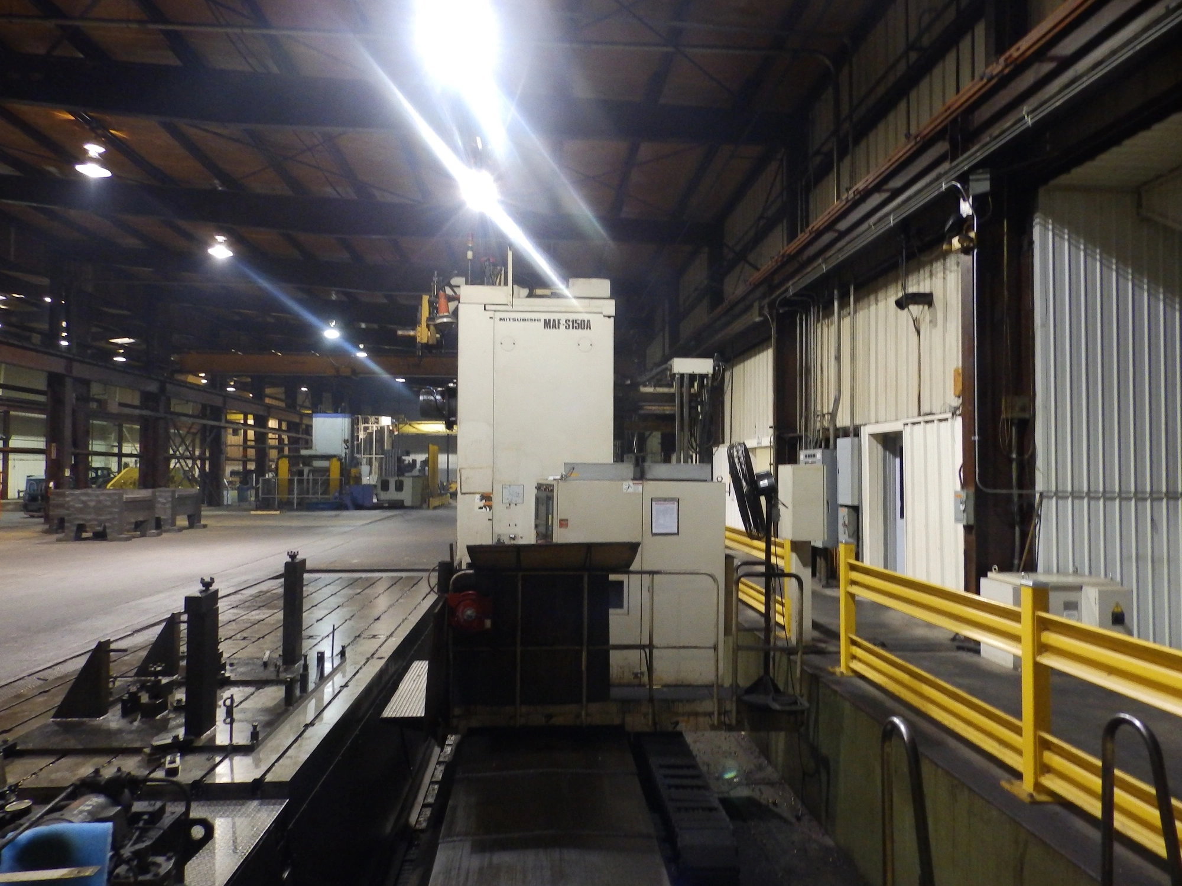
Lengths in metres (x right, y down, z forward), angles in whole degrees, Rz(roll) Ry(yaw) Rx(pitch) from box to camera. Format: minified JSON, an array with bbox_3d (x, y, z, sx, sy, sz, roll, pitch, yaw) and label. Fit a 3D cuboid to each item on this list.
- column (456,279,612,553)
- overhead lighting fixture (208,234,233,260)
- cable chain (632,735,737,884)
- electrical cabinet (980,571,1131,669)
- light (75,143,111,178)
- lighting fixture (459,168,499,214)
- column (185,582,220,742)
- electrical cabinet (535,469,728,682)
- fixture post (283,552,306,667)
[{"bbox_3d":[-0.555,0.319,7.623,1.440,3.610,1.500,1,-2,-4],"label":"column"},{"bbox_3d":[-10.384,-5.451,21.065,0.660,0.560,0.660,1,-2,-4],"label":"overhead lighting fixture"},{"bbox_3d":[0.733,2.879,6.123,0.425,0.310,2.280,1,-2,-4],"label":"cable chain"},{"bbox_3d":[4.057,1.542,6.543,0.960,0.780,0.620,1,-2,-4],"label":"electrical cabinet"},{"bbox_3d":[-10.154,-5.746,15.325,0.660,0.560,0.660,1,-2,-4],"label":"light"},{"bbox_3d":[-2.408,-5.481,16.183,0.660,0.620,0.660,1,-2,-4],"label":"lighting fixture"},{"bbox_3d":[-2.353,1.284,4.540,0.102,0.920,0.220,1,-2,-4],"label":"column"},{"bbox_3d":[0.317,1.127,6.635,1.612,1.860,0.570,1,-2,-4],"label":"electrical cabinet"},{"bbox_3d":[-2.448,1.351,6.191,0.103,0.905,0.210,1,-2,-4],"label":"fixture post"}]

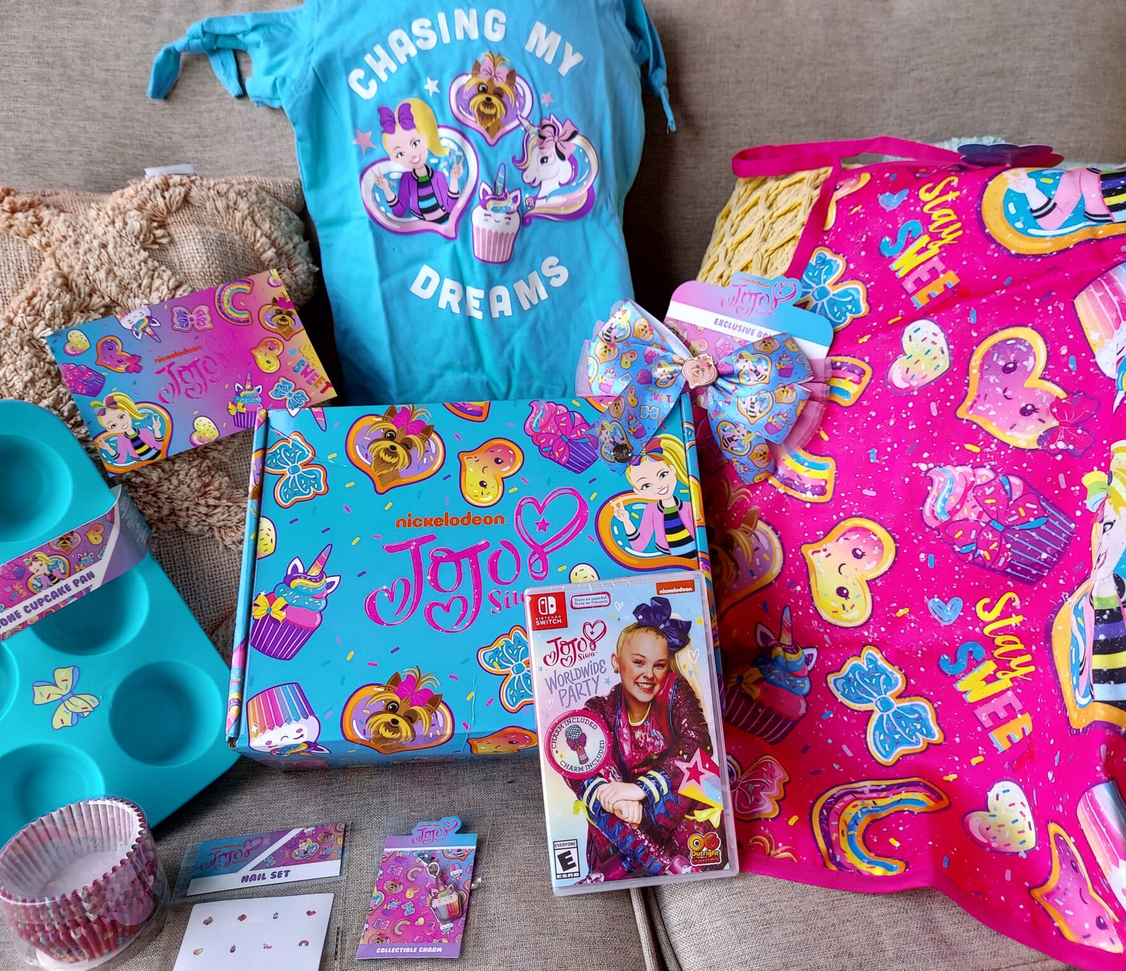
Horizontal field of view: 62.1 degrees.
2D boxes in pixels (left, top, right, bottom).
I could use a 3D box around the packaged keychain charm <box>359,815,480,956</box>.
[{"bbox_3d":[-0.079,0.223,0.526,0.054,0.006,0.097,-1,25,2],"label":"packaged keychain charm"}]

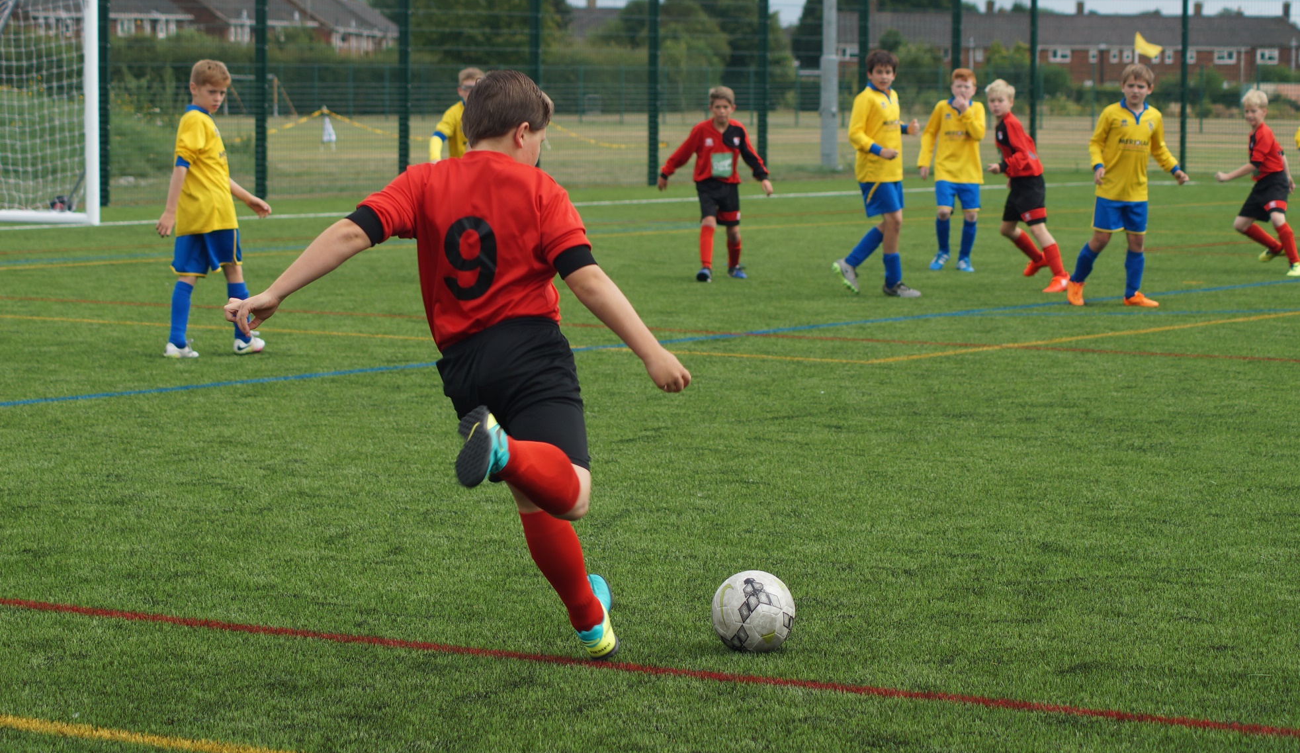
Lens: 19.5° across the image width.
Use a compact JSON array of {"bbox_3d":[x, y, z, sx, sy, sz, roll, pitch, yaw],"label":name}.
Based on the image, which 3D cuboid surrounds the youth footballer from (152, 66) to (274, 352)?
[{"bbox_3d":[-2.139,-0.825,18.564,0.480,1.445,0.450,3,5,30],"label":"youth footballer"}]

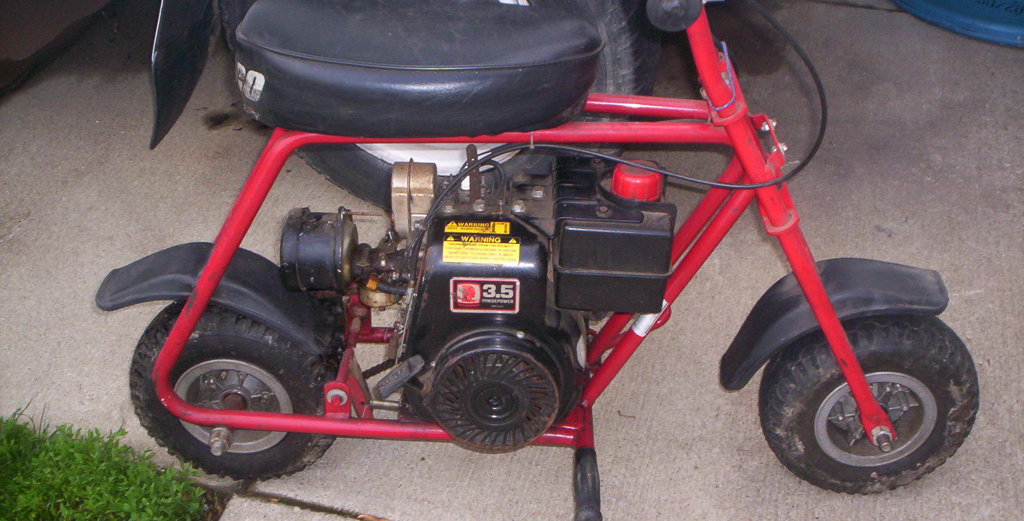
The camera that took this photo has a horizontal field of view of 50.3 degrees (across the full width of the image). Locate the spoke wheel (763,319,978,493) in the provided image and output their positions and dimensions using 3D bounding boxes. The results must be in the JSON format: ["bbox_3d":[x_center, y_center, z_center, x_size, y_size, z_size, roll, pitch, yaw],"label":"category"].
[{"bbox_3d":[0.456,0.179,1.400,0.266,0.266,0.093,1,32,0],"label":"spoke wheel"}]

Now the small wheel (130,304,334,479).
[{"bbox_3d":[-0.348,0.164,1.399,0.266,0.266,0.093,1,32,0],"label":"small wheel"}]

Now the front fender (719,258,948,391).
[{"bbox_3d":[0.389,0.079,1.339,0.254,0.160,0.100,1,32,0],"label":"front fender"}]

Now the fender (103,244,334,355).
[{"bbox_3d":[-0.355,0.040,1.323,0.276,0.110,0.100,1,32,0],"label":"fender"}]

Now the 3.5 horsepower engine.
[{"bbox_3d":[-0.054,0.034,1.291,0.462,0.325,0.218,1,32,0],"label":"3.5 horsepower engine"}]

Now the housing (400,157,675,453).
[{"bbox_3d":[0.026,0.042,1.280,0.305,0.325,0.193,1,32,0],"label":"housing"}]

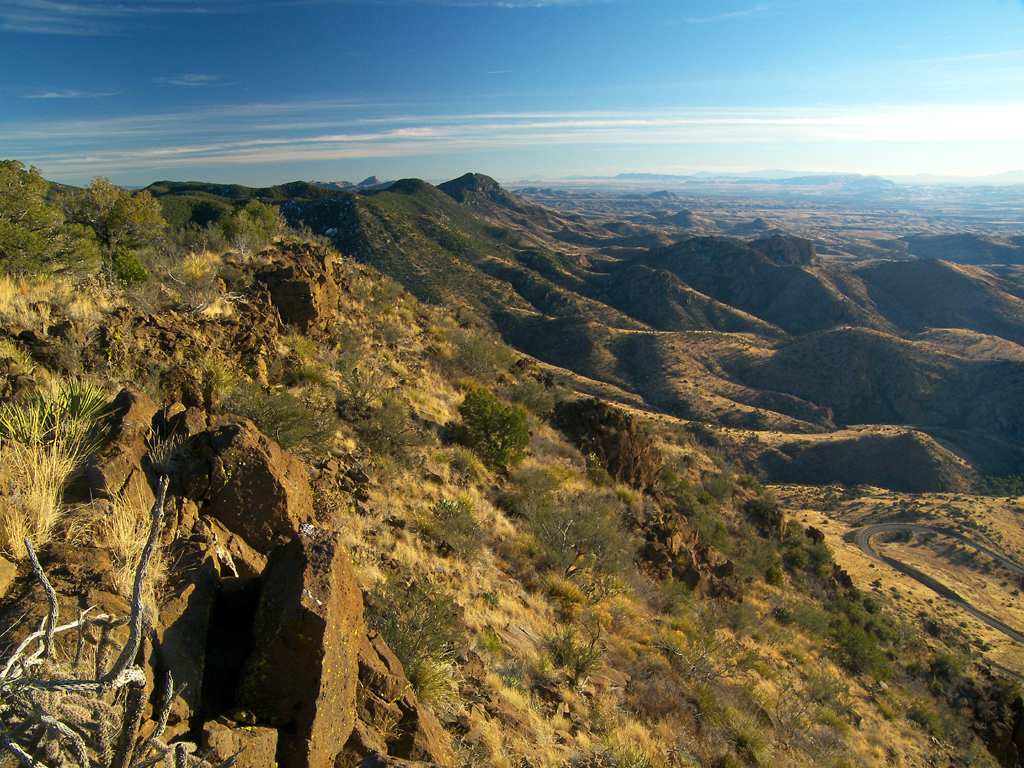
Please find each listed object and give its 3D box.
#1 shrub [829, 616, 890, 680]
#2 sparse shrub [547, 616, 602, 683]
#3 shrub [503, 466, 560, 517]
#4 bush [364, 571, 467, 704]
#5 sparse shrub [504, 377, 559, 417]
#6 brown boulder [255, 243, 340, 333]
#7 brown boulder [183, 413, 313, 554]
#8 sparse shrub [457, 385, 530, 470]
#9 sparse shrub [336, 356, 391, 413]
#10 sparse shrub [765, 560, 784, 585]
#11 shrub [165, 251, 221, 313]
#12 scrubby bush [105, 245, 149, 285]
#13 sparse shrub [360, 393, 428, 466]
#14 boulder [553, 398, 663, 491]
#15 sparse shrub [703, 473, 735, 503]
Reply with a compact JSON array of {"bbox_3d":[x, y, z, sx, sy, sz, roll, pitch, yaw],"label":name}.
[{"bbox_3d":[13.704,10.431,28.000,2.370,2.430,2.210,10,19,29],"label":"shrub"},{"bbox_3d":[1.232,5.255,14.000,1.100,1.330,1.100,2,16,6],"label":"sparse shrub"},{"bbox_3d":[0.586,3.407,22.500,1.900,1.670,1.810,0,16,2],"label":"shrub"},{"bbox_3d":[-1.083,2.678,7.500,1.180,1.390,1.100,-2,17,-9],"label":"bush"},{"bbox_3d":[0.796,0.511,29.000,2.250,1.580,2.090,1,17,2],"label":"sparse shrub"},{"bbox_3d":[-7.553,-3.398,25.000,3.030,3.150,2.570,-5,17,-16],"label":"brown boulder"},{"bbox_3d":[-2.227,0.832,6.000,1.120,1.150,1.060,-6,17,-21],"label":"brown boulder"},{"bbox_3d":[-0.635,1.379,22.000,2.220,2.660,2.070,0,17,-2],"label":"sparse shrub"},{"bbox_3d":[-3.556,0.036,17.000,1.320,1.400,1.220,-3,17,-12],"label":"sparse shrub"},{"bbox_3d":[11.831,8.541,32.000,0.900,1.190,0.900,7,17,22],"label":"sparse shrub"},{"bbox_3d":[-9.000,-2.887,20.000,1.530,1.730,1.420,-7,18,-23],"label":"shrub"},{"bbox_3d":[-14.080,-4.376,26.000,1.570,1.440,1.460,-8,19,-27],"label":"scrubby bush"},{"bbox_3d":[-3.227,1.222,19.500,1.980,1.990,1.880,-3,16,-10],"label":"sparse shrub"},{"bbox_3d":[4.842,3.068,36.000,5.580,4.710,4.180,2,16,8],"label":"boulder"},{"bbox_3d":[12.215,6.123,42.000,1.890,1.750,1.800,5,17,17],"label":"sparse shrub"}]

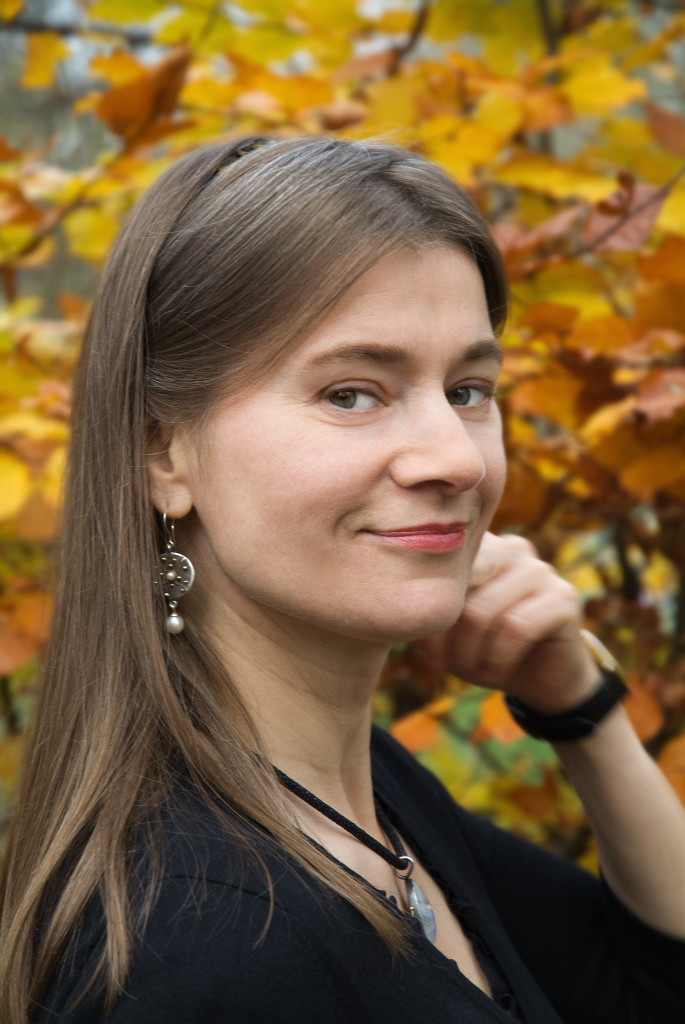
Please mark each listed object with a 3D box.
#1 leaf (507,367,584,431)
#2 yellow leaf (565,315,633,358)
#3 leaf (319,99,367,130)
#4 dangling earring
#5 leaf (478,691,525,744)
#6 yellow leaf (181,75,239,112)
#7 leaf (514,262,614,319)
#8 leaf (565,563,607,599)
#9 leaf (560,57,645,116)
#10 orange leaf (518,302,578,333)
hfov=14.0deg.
[{"bbox_3d":[0.126,-0.071,1.720,0.047,0.041,0.020,-2,2,6],"label":"leaf"},{"bbox_3d":[0.184,-0.126,2.000,0.050,0.032,0.025,0,2,0],"label":"yellow leaf"},{"bbox_3d":[0.000,-0.278,1.950,0.034,0.022,0.022,0,2,0],"label":"leaf"},{"bbox_3d":[-0.078,0.026,1.270,0.021,0.058,0.010,-1,2,23],"label":"dangling earring"},{"bbox_3d":[0.113,0.142,1.950,0.038,0.041,0.025,0,2,0],"label":"leaf"},{"bbox_3d":[-0.098,-0.307,2.050,0.047,0.028,0.025,0,2,0],"label":"yellow leaf"},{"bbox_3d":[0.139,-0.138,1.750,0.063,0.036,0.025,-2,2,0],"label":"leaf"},{"bbox_3d":[0.161,0.045,1.850,0.028,0.024,0.013,-2,2,0],"label":"leaf"},{"bbox_3d":[0.191,-0.313,2.050,0.062,0.044,0.028,0,2,0],"label":"leaf"},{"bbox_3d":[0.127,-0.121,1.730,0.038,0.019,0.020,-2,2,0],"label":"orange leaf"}]

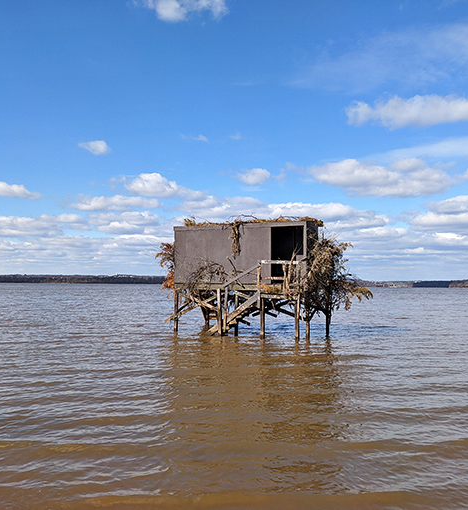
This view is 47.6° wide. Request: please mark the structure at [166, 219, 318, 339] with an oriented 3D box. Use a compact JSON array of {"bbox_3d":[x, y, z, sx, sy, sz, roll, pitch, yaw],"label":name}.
[{"bbox_3d":[0.437,0.858,17.172,4.617,3.548,2.155,-1,-4,27],"label":"structure"}]

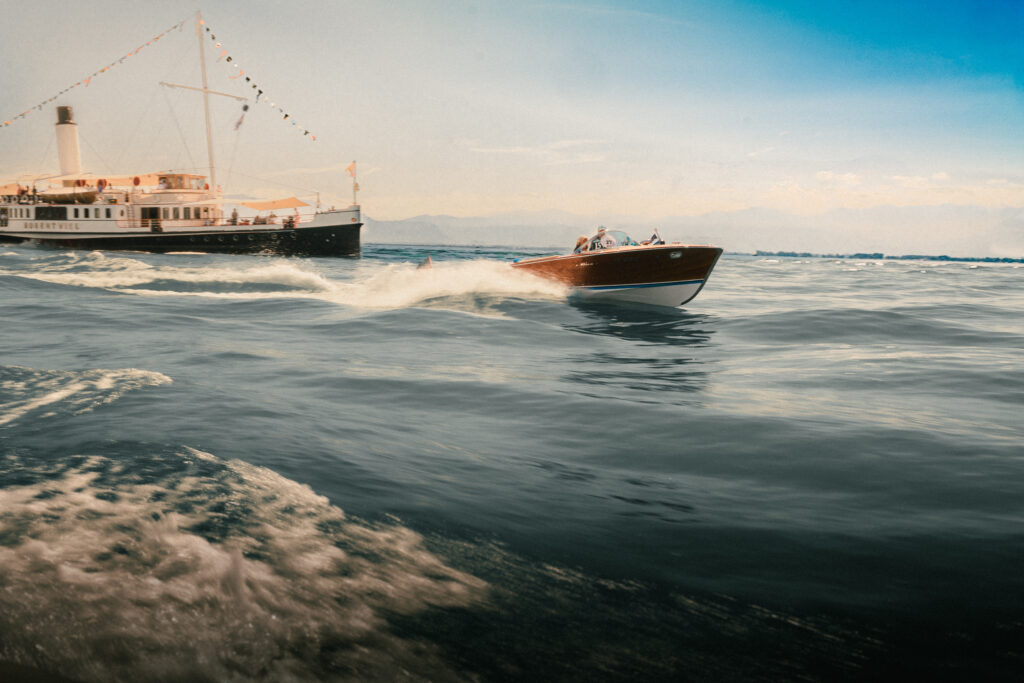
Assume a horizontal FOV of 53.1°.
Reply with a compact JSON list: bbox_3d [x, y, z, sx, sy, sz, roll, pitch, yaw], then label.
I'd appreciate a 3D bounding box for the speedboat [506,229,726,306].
[{"bbox_3d":[1.874,-1.624,24.299,6.500,1.850,2.200,0,4,31],"label":"speedboat"}]

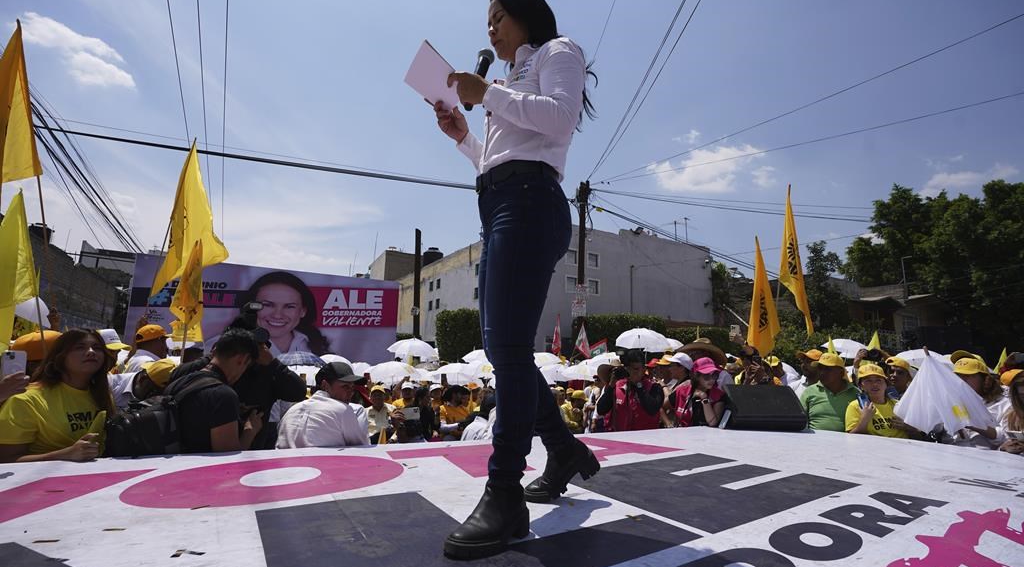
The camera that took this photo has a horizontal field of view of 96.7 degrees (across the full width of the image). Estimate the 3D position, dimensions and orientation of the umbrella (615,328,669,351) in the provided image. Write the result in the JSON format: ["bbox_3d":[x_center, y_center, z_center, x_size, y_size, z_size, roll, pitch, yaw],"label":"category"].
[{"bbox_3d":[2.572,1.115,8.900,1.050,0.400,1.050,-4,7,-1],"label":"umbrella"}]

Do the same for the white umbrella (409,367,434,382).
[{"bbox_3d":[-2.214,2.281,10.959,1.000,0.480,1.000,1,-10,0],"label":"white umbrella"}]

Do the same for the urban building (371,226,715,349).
[{"bbox_3d":[3.103,4.837,54.333,25.000,13.500,28.000,8,-13,-36],"label":"urban building"}]

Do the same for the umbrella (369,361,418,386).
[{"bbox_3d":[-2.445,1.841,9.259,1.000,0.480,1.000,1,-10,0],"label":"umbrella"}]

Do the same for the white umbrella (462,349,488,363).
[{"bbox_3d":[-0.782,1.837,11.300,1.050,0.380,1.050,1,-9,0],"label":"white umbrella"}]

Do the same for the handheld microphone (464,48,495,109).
[{"bbox_3d":[-0.101,-0.642,1.440,0.050,0.225,0.050,18,-13,0],"label":"handheld microphone"}]

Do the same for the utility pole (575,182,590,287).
[{"bbox_3d":[2.565,0.348,16.273,0.400,8.450,0.400,2,-10,0],"label":"utility pole"}]

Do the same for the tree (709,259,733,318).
[{"bbox_3d":[11.434,1.737,24.485,1.200,5.980,1.300,-3,-11,25],"label":"tree"}]

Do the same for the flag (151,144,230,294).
[{"bbox_3d":[-2.657,-0.527,3.750,0.620,1.270,0.350,8,-13,-36],"label":"flag"}]

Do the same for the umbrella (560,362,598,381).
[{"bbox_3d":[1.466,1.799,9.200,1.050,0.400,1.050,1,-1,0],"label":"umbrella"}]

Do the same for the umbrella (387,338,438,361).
[{"bbox_3d":[-1.946,1.300,8.900,1.020,0.420,1.020,1,-4,0],"label":"umbrella"}]

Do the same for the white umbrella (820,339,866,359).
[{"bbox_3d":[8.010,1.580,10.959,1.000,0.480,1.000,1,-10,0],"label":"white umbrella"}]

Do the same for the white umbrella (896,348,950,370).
[{"bbox_3d":[8.158,1.523,9.000,1.020,0.420,1.020,-8,-13,42],"label":"white umbrella"}]

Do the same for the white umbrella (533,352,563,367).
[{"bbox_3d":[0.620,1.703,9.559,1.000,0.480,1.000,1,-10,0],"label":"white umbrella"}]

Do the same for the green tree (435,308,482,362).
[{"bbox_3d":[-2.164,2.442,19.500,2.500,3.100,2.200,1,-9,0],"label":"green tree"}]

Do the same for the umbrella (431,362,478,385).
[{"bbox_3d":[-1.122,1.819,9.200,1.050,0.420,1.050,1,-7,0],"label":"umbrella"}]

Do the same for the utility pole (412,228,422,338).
[{"bbox_3d":[-3.643,1.217,17.414,0.260,6.810,0.260,-1,-10,0],"label":"utility pole"}]

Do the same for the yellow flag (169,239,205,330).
[{"bbox_3d":[-3.066,0.000,4.300,0.330,0.850,0.250,14,-12,-34],"label":"yellow flag"}]

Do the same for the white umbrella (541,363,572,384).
[{"bbox_3d":[0.880,1.790,9.000,1.020,0.420,1.020,1,7,0],"label":"white umbrella"}]

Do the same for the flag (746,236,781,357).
[{"bbox_3d":[2.763,0.143,5.000,0.380,1.300,0.220,-2,-10,14],"label":"flag"}]

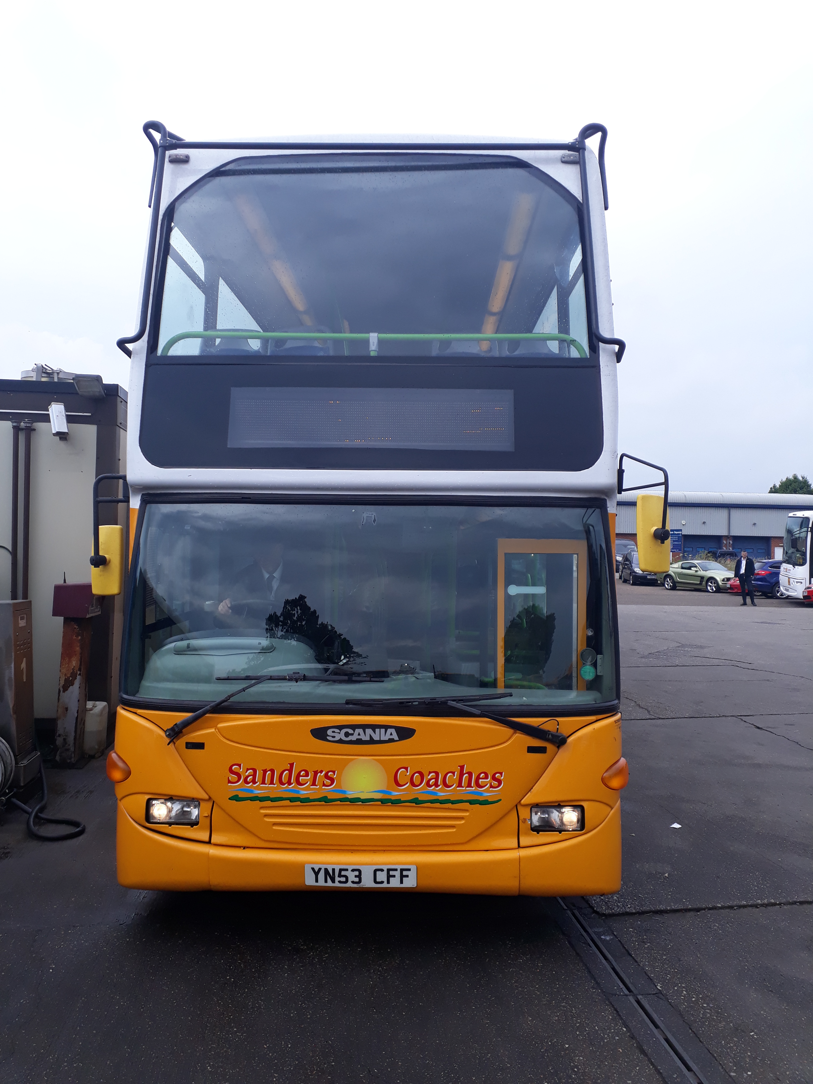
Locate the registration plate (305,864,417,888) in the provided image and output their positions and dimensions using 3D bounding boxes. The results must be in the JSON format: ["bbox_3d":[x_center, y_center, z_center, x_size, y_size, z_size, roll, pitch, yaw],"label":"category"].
[{"bbox_3d":[-0.212,1.560,3.950,0.520,0.111,0.015,1,6,1],"label":"registration plate"}]

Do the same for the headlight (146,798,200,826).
[{"bbox_3d":[-1.130,1.305,4.090,0.255,0.132,0.120,1,0,1],"label":"headlight"}]

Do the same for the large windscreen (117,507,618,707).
[{"bbox_3d":[-0.183,0.305,4.200,2.420,1.040,0.260,1,-8,1],"label":"large windscreen"}]

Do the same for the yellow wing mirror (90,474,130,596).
[{"bbox_3d":[-1.497,-0.036,4.270,0.180,0.610,0.160,0,0,12],"label":"yellow wing mirror"}]

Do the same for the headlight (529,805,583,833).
[{"bbox_3d":[0.715,1.313,4.010,0.260,0.127,0.090,1,0,-2],"label":"headlight"}]

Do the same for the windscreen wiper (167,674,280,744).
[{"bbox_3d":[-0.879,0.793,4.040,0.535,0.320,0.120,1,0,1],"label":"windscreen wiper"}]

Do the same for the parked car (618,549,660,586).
[{"bbox_3d":[12.720,1.400,44.900,1.850,1.700,4.500,0,0,7],"label":"parked car"}]

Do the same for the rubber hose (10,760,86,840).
[{"bbox_3d":[-2.440,1.700,5.740,0.460,0.360,0.900,1,0,-25],"label":"rubber hose"}]

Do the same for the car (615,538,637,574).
[{"bbox_3d":[15.900,1.080,62.000,1.950,2.300,5.000,0,0,7],"label":"car"}]

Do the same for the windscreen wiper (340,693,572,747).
[{"bbox_3d":[0.230,0.838,3.990,1.040,0.255,0.130,1,0,1],"label":"windscreen wiper"}]

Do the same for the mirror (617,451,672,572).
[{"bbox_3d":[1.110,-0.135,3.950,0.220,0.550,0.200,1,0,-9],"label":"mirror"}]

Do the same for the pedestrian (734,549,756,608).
[{"bbox_3d":[10.900,1.185,27.200,0.600,1.780,0.360,0,0,33],"label":"pedestrian"}]

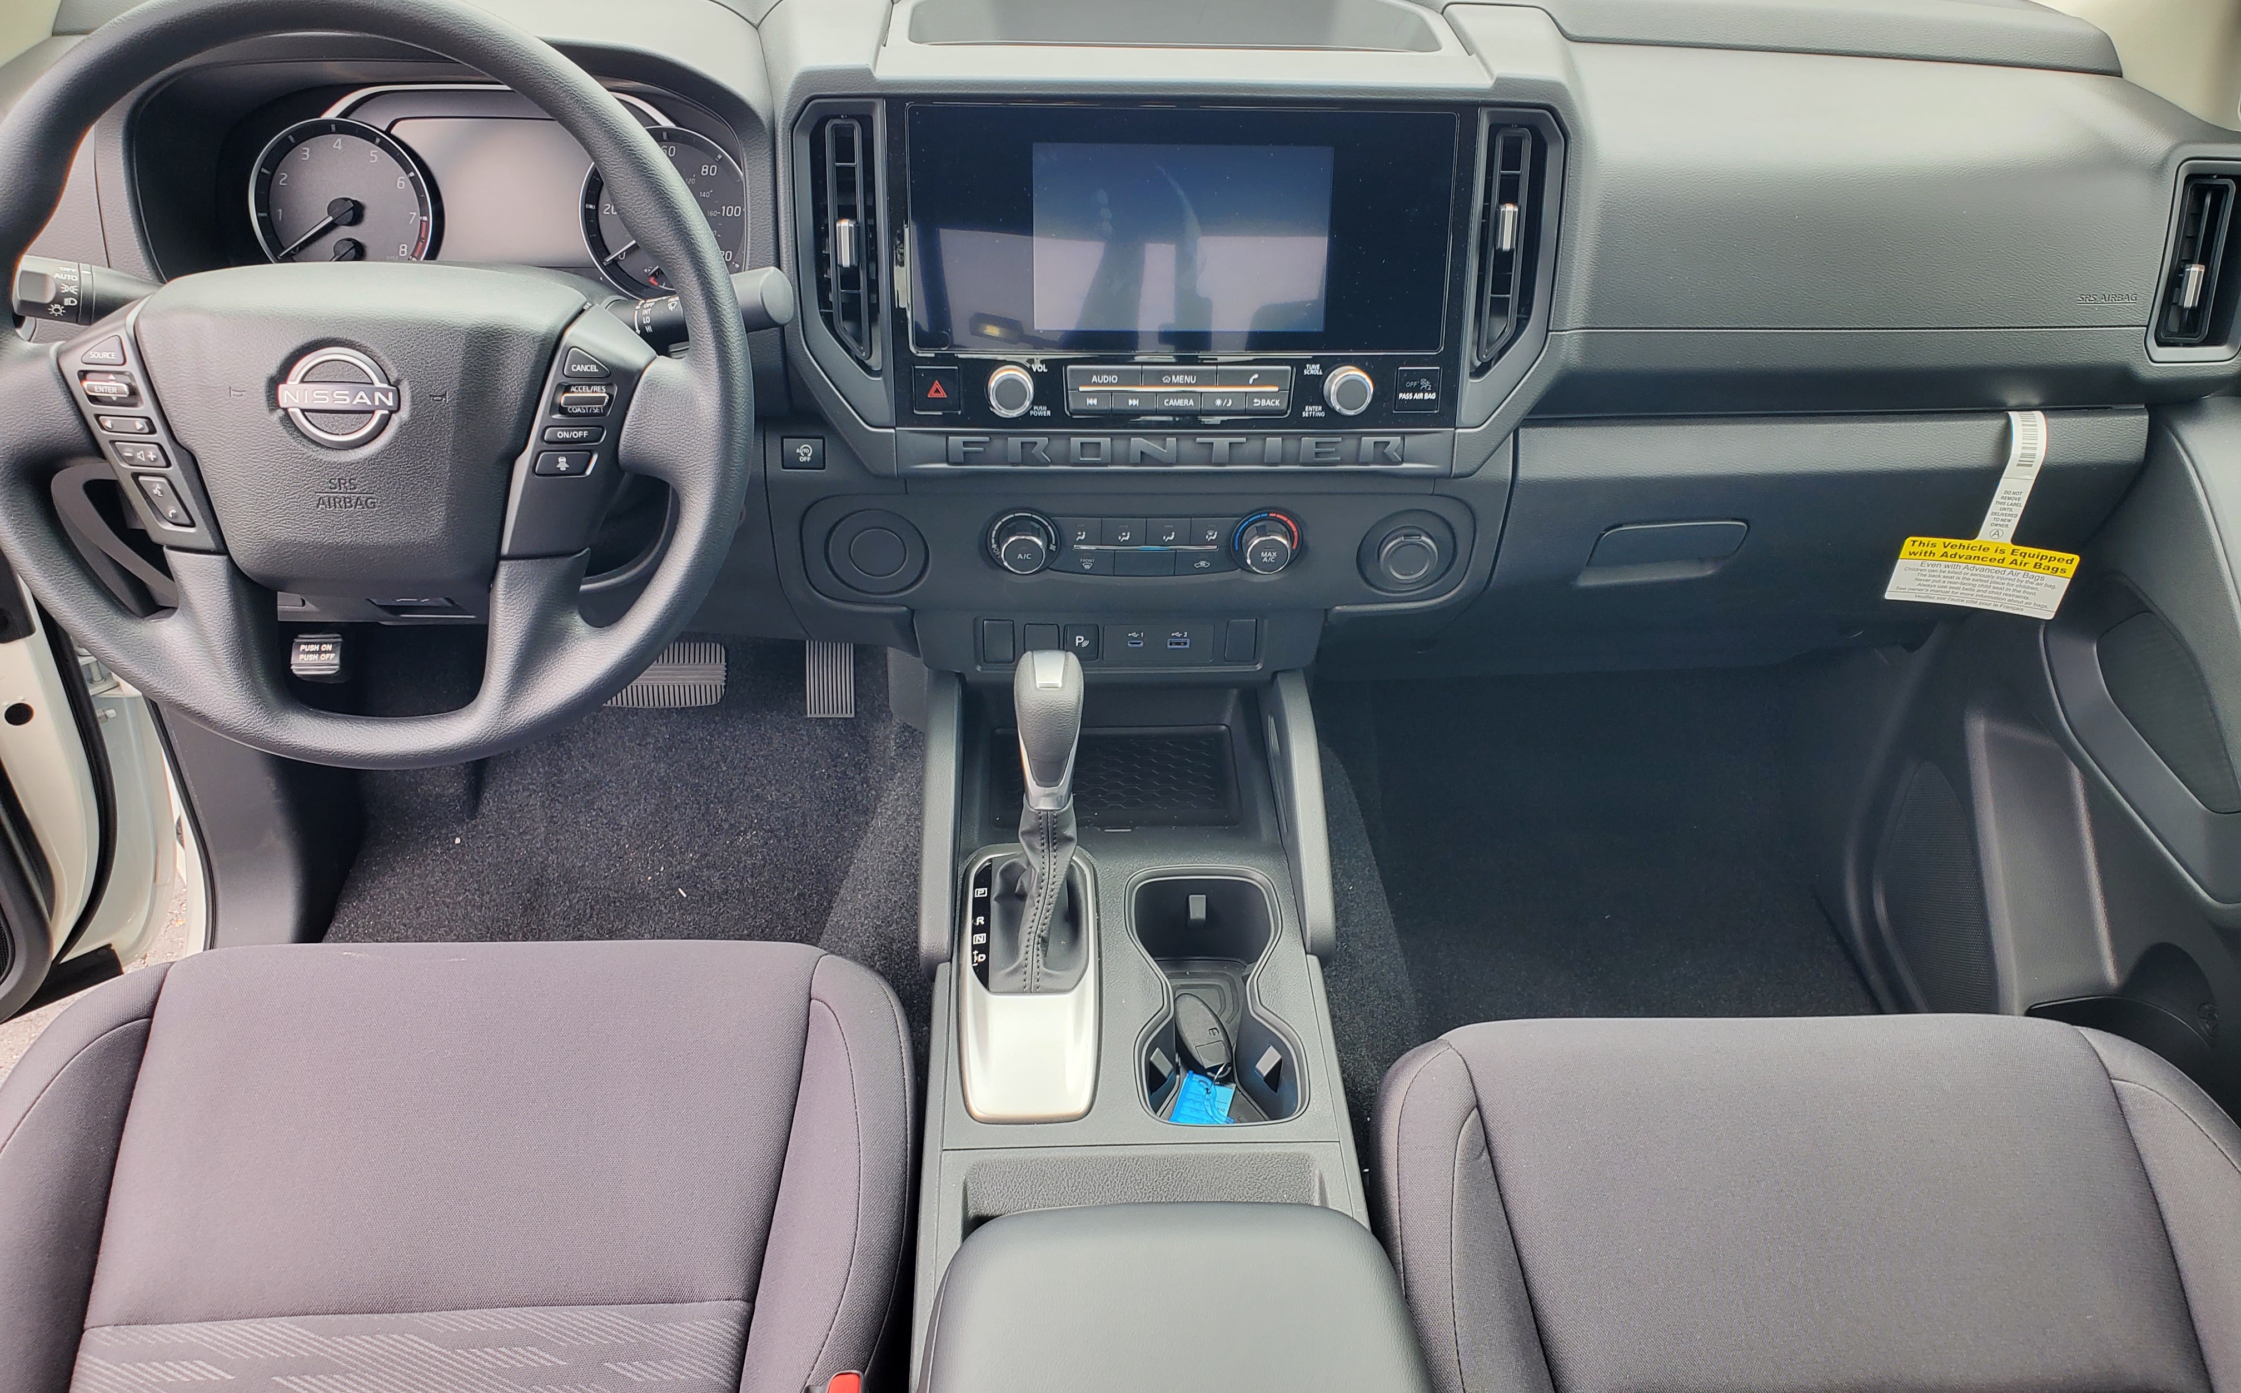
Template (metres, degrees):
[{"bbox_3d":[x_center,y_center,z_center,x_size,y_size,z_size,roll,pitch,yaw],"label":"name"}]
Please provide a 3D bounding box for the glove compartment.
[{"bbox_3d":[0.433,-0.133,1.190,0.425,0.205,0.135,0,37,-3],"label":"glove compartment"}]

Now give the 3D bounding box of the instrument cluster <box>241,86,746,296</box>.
[{"bbox_3d":[-0.384,-0.319,1.066,0.305,0.135,0.080,0,23,-3],"label":"instrument cluster"}]

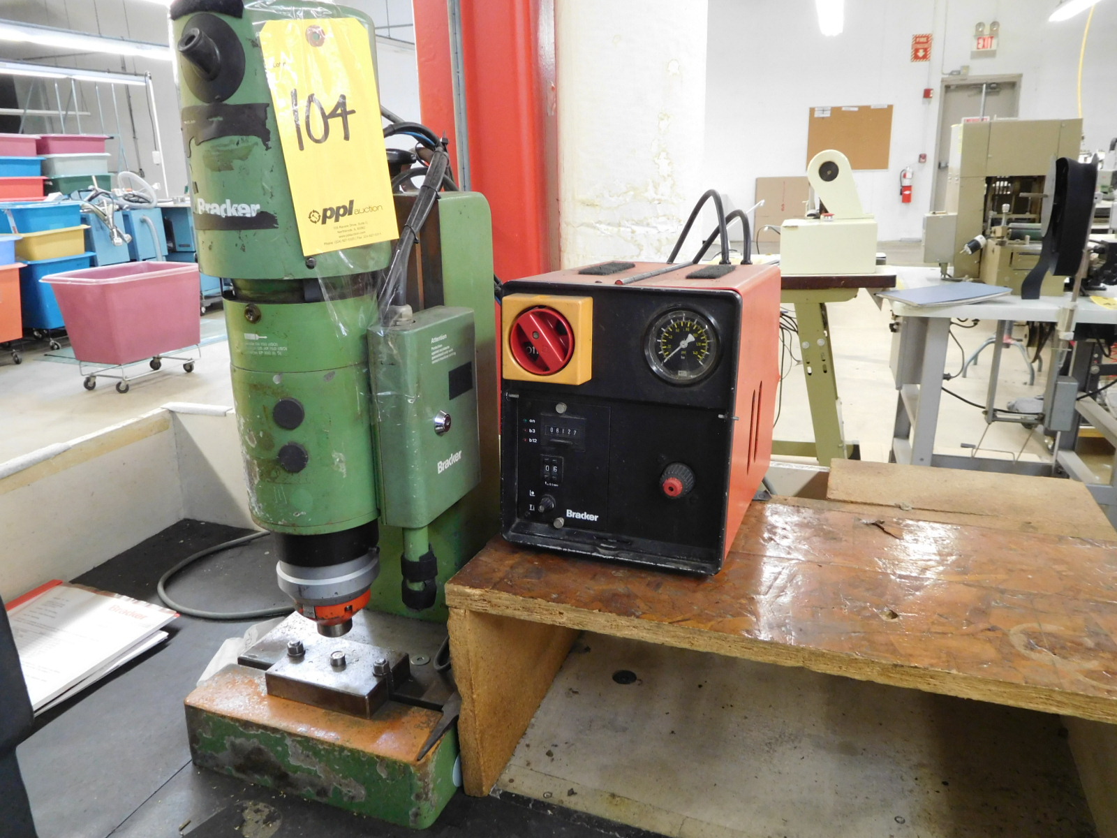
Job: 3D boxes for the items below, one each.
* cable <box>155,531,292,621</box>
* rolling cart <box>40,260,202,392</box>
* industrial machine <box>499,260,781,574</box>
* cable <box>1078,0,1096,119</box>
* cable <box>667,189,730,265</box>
[{"bbox_3d":[-0.412,0.207,1.104,0.262,0.020,0.228,5,19,19],"label":"cable"},{"bbox_3d":[-2.597,-0.566,4.944,0.510,0.705,0.740,8,21,26],"label":"rolling cart"},{"bbox_3d":[0.097,-0.029,0.796,0.199,0.233,0.308,6,17,20],"label":"industrial machine"},{"bbox_3d":[3.013,-2.028,4.600,0.100,0.700,0.060,4,19,17],"label":"cable"},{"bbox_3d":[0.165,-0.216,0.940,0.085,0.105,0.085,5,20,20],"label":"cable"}]

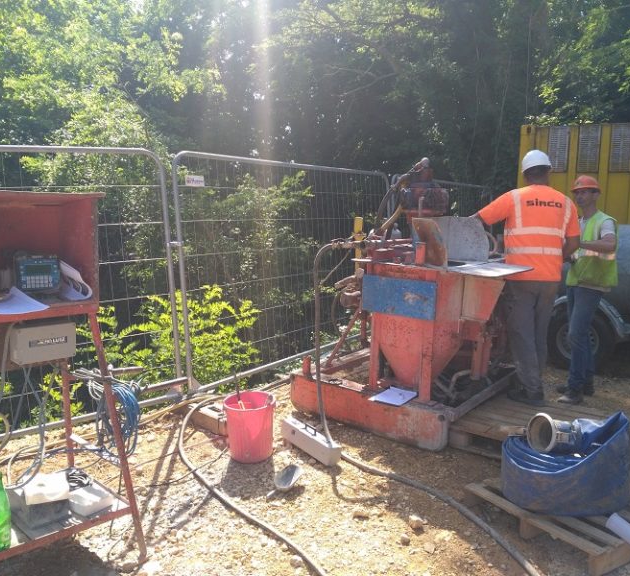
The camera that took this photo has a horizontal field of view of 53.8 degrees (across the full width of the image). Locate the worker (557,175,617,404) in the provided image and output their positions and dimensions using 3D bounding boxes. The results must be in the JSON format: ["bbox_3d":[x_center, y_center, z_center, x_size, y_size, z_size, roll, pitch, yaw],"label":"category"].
[{"bbox_3d":[2.206,0.005,5.009,0.440,1.790,0.500,-6,10,-34],"label":"worker"}]

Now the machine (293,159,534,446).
[{"bbox_3d":[0.878,-0.029,4.796,1.560,1.920,1.480,7,11,38],"label":"machine"}]

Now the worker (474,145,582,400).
[{"bbox_3d":[1.539,-0.076,4.499,0.740,1.820,0.480,-1,9,-7],"label":"worker"}]

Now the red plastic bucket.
[{"bbox_3d":[-0.411,0.884,3.929,0.320,0.370,0.320,0,8,0],"label":"red plastic bucket"}]

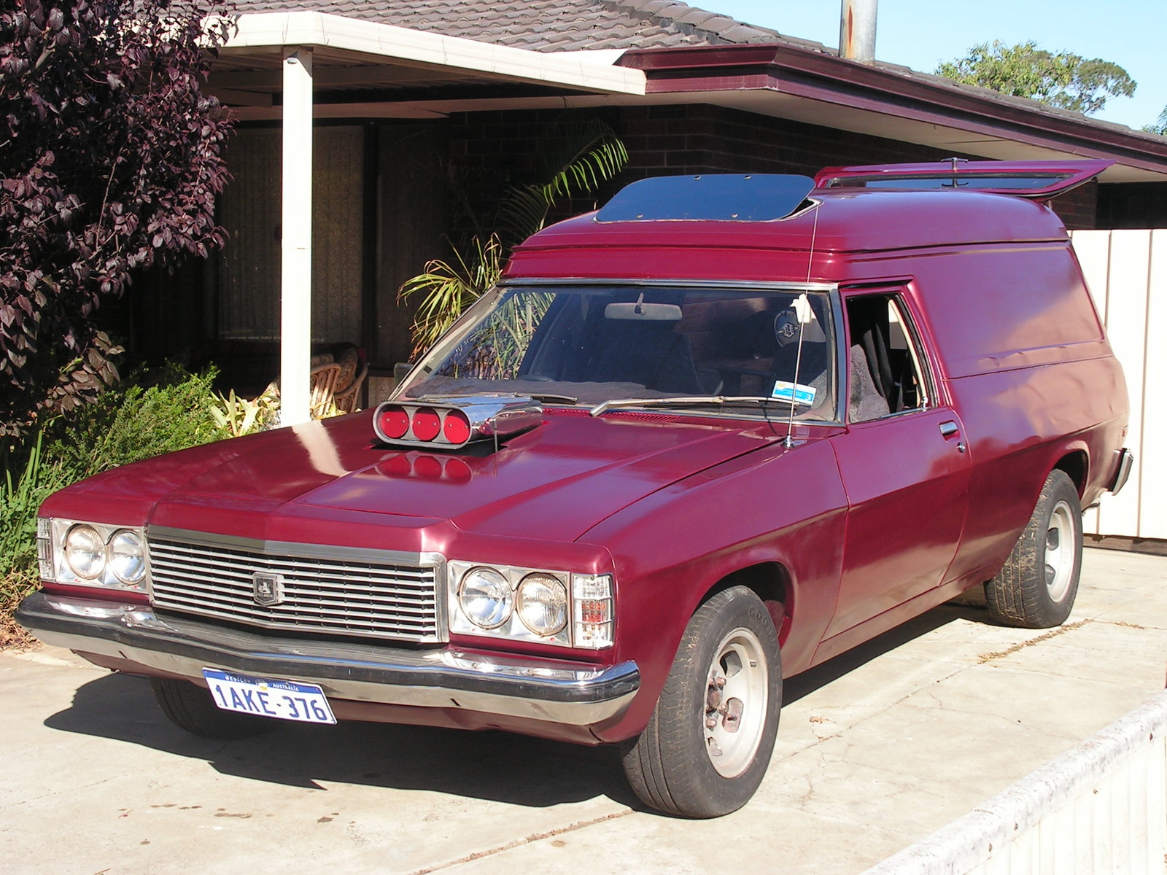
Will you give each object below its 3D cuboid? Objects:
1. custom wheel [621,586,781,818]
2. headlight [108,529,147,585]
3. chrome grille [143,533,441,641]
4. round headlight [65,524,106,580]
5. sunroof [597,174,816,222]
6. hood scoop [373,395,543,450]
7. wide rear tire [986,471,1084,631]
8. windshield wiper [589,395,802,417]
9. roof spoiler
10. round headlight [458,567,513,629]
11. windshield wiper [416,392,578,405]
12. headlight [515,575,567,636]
[{"bbox_3d":[0.317,0.671,5.203,0.220,0.600,0.600,4,7,29],"label":"custom wheel"},{"bbox_3d":[-1.163,0.310,5.151,0.150,0.150,0.080,4,7,29],"label":"headlight"},{"bbox_3d":[-0.734,0.355,4.806,0.900,0.200,0.120,4,7,29],"label":"chrome grille"},{"bbox_3d":[-1.294,0.302,5.224,0.150,0.150,0.080,4,7,29],"label":"round headlight"},{"bbox_3d":[0.420,-0.812,6.733,0.720,0.040,0.330,4,36,29],"label":"sunroof"},{"bbox_3d":[-0.324,-0.049,5.492,0.320,0.132,0.430,4,7,29],"label":"hood scoop"},{"bbox_3d":[1.748,0.427,7.709,0.235,0.607,0.607,4,7,29],"label":"wide rear tire"},{"bbox_3d":[0.328,-0.086,5.891,0.635,0.055,0.065,-2,5,11],"label":"windshield wiper"},{"bbox_3d":[1.556,-1.132,8.722,1.390,0.110,0.610,4,21,29],"label":"roof spoiler"},{"bbox_3d":[-0.215,0.369,4.618,0.150,0.150,0.080,4,7,29],"label":"round headlight"},{"bbox_3d":[-0.284,-0.115,6.201,0.620,0.060,0.070,1,5,31],"label":"windshield wiper"},{"bbox_3d":[-0.084,0.377,4.545,0.150,0.150,0.080,4,7,29],"label":"headlight"}]

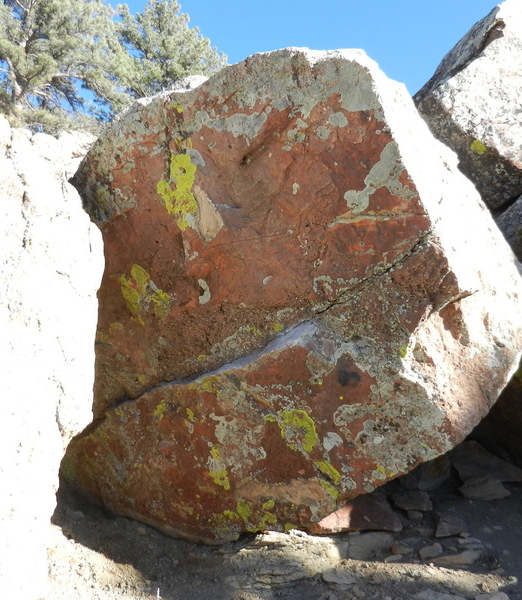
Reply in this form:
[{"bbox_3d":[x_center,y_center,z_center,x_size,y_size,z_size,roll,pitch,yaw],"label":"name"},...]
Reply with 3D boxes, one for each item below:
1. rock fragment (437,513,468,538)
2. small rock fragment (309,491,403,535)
[{"bbox_3d":[1.160,1.366,3.500,0.202,0.110,0.150,0,-2,0],"label":"rock fragment"},{"bbox_3d":[0.595,1.324,3.600,0.574,0.175,0.300,0,-2,0],"label":"small rock fragment"}]

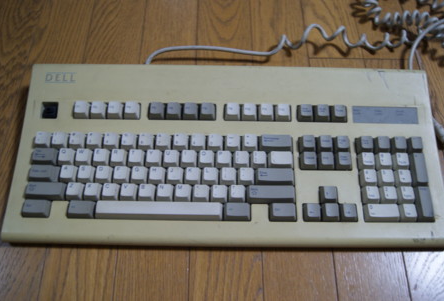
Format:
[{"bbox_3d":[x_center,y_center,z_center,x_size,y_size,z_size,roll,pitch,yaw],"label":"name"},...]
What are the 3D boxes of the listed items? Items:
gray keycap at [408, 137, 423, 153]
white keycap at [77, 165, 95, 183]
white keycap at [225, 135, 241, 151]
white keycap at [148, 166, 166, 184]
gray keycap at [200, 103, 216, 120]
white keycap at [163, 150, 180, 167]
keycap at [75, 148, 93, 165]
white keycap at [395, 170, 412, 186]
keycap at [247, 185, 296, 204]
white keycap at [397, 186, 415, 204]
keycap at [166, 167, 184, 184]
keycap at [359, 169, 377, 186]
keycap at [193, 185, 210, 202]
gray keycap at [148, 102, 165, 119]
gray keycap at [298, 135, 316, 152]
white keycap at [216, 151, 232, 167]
[{"bbox_3d":[0.212,-0.006,0.455,0.018,0.011,0.018,1,68,-1],"label":"gray keycap"},{"bbox_3d":[-0.145,0.025,0.439,0.018,0.009,0.018,1,69,-1],"label":"white keycap"},{"bbox_3d":[0.011,-0.008,0.456,0.018,0.009,0.018,1,69,-1],"label":"white keycap"},{"bbox_3d":[-0.070,0.026,0.443,0.018,0.009,0.018,1,69,-1],"label":"white keycap"},{"bbox_3d":[-0.017,-0.046,0.468,0.018,0.010,0.018,1,69,0],"label":"gray keycap"},{"bbox_3d":[-0.056,0.009,0.449,0.018,0.009,0.018,1,69,-1],"label":"white keycap"},{"bbox_3d":[-0.151,0.007,0.449,0.018,0.009,0.018,1,69,-1],"label":"keycap"},{"bbox_3d":[0.197,0.030,0.446,0.018,0.009,0.018,1,70,-1],"label":"white keycap"},{"bbox_3d":[0.051,0.046,0.436,0.052,0.009,0.018,1,69,-1],"label":"keycap"},{"bbox_3d":[0.198,0.049,0.442,0.018,0.010,0.018,1,69,-1],"label":"white keycap"},{"bbox_3d":[-0.050,0.027,0.440,0.018,0.009,0.018,1,69,-1],"label":"keycap"},{"bbox_3d":[0.159,0.030,0.445,0.018,0.009,0.018,1,70,-1],"label":"keycap"},{"bbox_3d":[-0.023,0.044,0.437,0.018,0.009,0.018,1,69,-1],"label":"keycap"},{"bbox_3d":[-0.074,-0.046,0.469,0.018,0.009,0.018,1,69,-1],"label":"gray keycap"},{"bbox_3d":[0.094,-0.007,0.454,0.018,0.011,0.018,1,69,-1],"label":"gray keycap"},{"bbox_3d":[0.002,0.010,0.450,0.018,0.009,0.018,1,70,-1],"label":"white keycap"}]

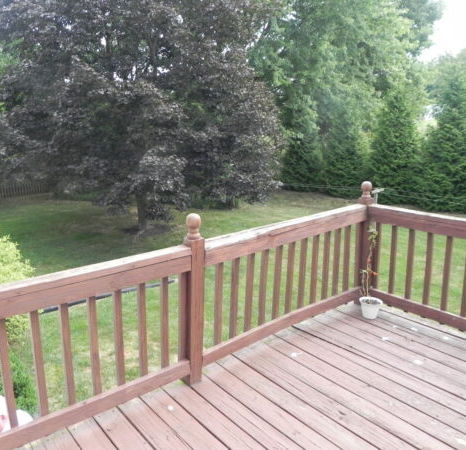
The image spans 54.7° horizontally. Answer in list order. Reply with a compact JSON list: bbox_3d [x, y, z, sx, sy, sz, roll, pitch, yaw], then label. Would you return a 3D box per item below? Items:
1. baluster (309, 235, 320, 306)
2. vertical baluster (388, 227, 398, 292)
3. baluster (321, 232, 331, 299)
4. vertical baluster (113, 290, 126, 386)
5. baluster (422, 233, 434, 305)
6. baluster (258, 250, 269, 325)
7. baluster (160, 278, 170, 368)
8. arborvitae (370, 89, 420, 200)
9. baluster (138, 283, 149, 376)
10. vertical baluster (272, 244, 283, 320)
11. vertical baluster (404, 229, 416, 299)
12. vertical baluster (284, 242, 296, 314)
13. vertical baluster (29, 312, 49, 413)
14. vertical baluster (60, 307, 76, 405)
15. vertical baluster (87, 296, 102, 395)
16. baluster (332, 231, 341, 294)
[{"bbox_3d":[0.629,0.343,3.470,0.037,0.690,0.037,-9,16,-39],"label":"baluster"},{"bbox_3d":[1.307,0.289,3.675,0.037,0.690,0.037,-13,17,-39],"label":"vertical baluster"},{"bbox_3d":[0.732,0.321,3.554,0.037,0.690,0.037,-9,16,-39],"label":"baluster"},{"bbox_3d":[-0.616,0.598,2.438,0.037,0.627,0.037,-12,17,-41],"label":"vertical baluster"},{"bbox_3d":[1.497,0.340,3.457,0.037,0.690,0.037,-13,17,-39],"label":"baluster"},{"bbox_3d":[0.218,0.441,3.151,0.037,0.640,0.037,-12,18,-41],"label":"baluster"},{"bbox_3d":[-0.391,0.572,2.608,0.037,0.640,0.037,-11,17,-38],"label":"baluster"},{"bbox_3d":[6.248,-3.016,17.436,2.000,4.400,2.000,5,14,19],"label":"arborvitae"},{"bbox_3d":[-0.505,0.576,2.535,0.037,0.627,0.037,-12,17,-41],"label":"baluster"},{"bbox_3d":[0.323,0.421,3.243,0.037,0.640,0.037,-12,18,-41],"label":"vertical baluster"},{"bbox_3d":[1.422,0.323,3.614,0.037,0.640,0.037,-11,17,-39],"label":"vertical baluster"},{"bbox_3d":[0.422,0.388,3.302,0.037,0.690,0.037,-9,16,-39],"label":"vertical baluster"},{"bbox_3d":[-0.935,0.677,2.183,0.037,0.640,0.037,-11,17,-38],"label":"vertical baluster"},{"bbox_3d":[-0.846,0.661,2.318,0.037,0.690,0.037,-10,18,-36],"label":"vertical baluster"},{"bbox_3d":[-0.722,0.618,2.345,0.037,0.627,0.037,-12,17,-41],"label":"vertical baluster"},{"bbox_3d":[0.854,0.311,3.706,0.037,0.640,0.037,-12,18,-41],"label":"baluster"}]

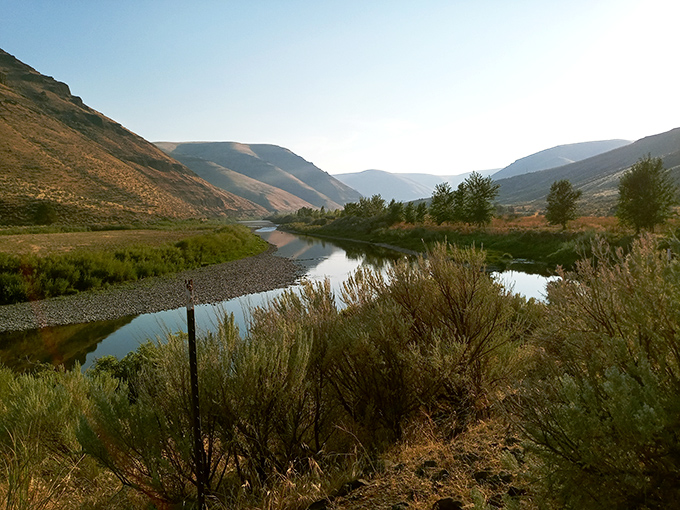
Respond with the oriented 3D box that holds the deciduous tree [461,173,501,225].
[{"bbox_3d":[18.524,-7.265,72.000,5.000,7.100,4.900,0,5,0],"label":"deciduous tree"}]

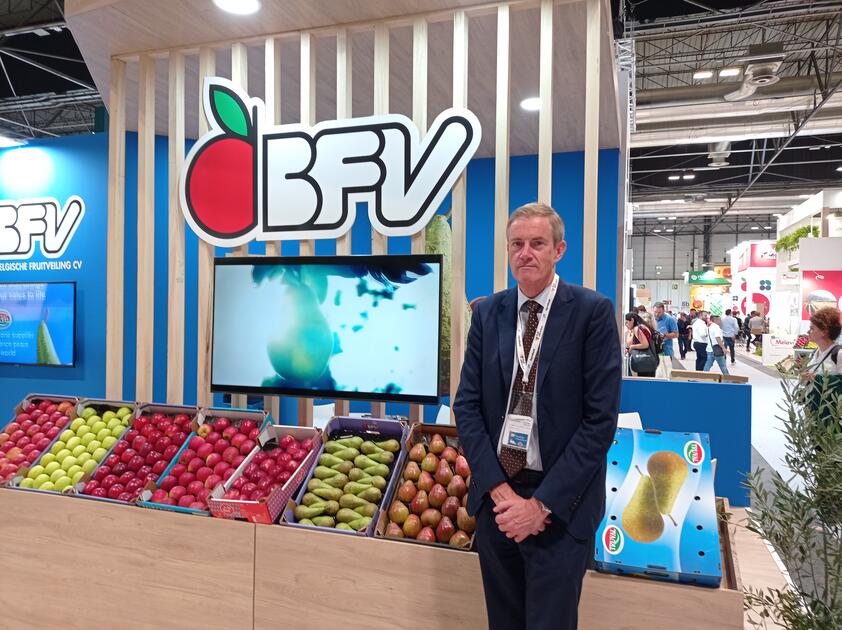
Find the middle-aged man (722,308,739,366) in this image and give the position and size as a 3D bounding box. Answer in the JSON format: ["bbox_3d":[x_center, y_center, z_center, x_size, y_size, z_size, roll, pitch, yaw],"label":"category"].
[{"bbox_3d":[9.430,0.672,20.800,0.530,1.730,0.420,1,1,23],"label":"middle-aged man"}]

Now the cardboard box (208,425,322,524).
[{"bbox_3d":[-0.686,0.701,3.081,0.300,0.110,0.500,0,31,21],"label":"cardboard box"}]

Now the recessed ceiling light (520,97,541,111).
[{"bbox_3d":[0.772,-1.446,4.627,0.200,0.040,0.200,1,1,19],"label":"recessed ceiling light"}]

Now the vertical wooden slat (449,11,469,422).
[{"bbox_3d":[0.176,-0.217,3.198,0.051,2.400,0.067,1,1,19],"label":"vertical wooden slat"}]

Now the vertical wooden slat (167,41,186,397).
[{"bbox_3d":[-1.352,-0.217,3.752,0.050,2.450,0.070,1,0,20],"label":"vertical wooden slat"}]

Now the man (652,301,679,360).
[{"bbox_3d":[4.068,0.672,11.300,0.420,1.760,0.520,0,1,-18],"label":"man"}]

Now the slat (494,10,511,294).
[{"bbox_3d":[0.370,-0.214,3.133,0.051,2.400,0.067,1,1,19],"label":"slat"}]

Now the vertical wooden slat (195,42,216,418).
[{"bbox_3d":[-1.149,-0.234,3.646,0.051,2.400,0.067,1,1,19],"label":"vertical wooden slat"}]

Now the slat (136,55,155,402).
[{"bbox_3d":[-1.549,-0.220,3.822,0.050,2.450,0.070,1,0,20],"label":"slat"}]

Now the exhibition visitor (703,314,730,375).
[{"bbox_3d":[5.981,0.850,13.806,0.620,1.680,0.500,1,0,-26],"label":"exhibition visitor"}]

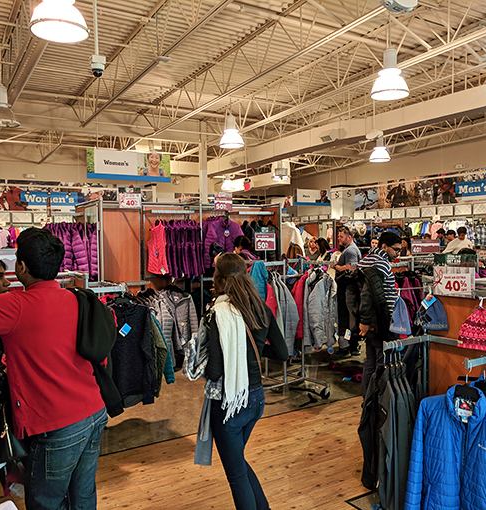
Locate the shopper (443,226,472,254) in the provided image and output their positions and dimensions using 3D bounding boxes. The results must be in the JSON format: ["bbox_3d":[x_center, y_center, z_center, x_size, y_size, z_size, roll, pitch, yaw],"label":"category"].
[{"bbox_3d":[3.688,0.436,8.700,0.550,1.770,0.400,0,2,22],"label":"shopper"}]

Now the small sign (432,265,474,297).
[{"bbox_3d":[1.230,0.156,2.970,0.015,0.180,0.280,-2,2,-31],"label":"small sign"}]

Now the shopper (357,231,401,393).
[{"bbox_3d":[1.296,0.598,4.850,0.420,1.710,0.500,0,2,13],"label":"shopper"}]

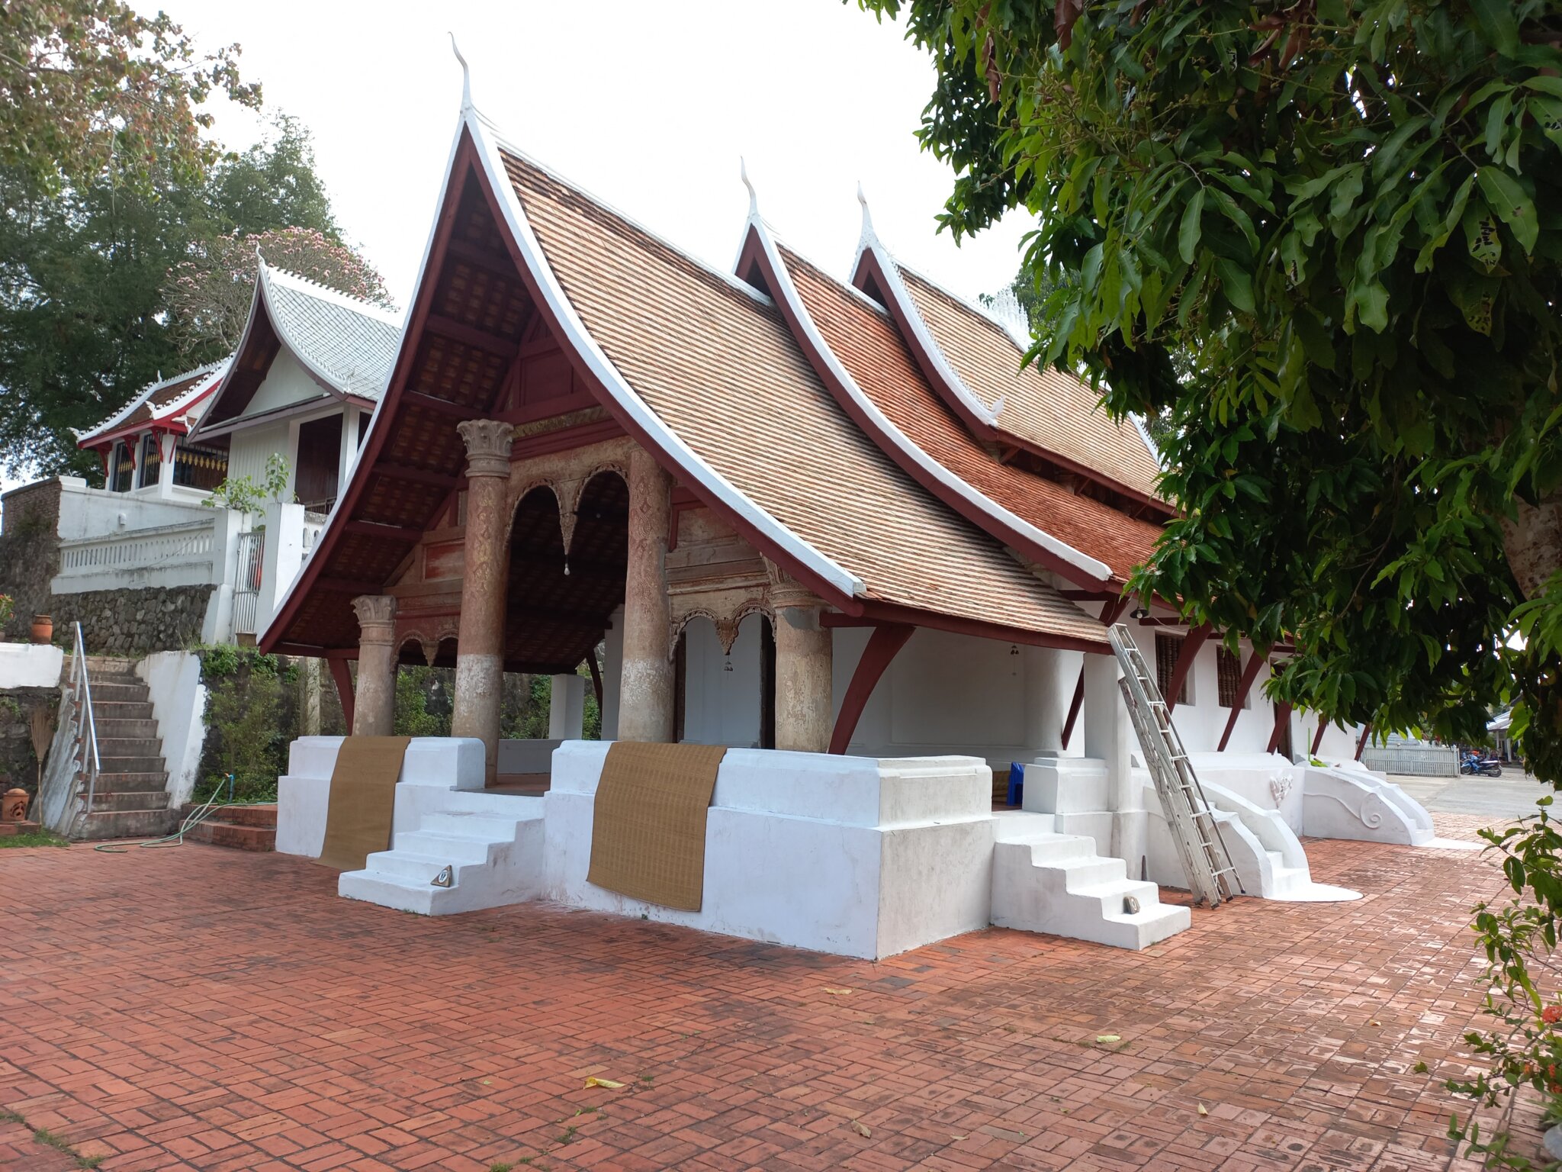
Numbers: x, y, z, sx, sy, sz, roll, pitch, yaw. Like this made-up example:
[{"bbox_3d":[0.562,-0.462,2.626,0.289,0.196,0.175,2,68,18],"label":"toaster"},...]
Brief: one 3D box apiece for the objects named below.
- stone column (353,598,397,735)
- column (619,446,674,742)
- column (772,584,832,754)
[{"bbox_3d":[-4.512,1.106,12.609,0.491,2.031,0.491,-4,-9,37],"label":"stone column"},{"bbox_3d":[-1.202,0.084,10.221,0.540,3.631,0.540,-4,-9,37],"label":"column"},{"bbox_3d":[0.188,0.777,9.038,0.510,2.031,0.510,1,-7,0],"label":"column"}]

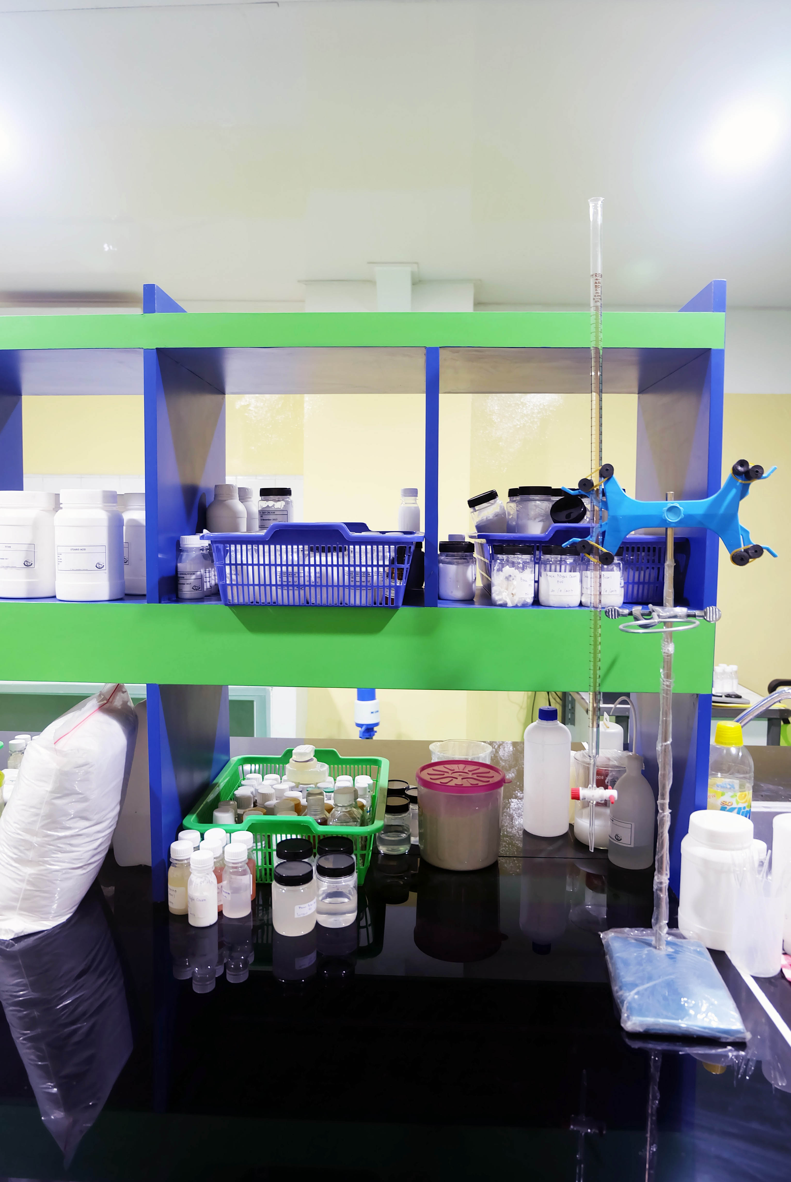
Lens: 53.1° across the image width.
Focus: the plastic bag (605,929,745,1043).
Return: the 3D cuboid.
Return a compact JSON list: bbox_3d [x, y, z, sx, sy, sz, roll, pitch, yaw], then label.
[{"bbox_3d":[0.327,0.466,0.949,0.124,0.026,0.188,1,4,9],"label":"plastic bag"}]

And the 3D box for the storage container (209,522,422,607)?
[{"bbox_3d":[-0.106,-0.050,1.261,0.305,0.118,0.365,1,5,3],"label":"storage container"}]

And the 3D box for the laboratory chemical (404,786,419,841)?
[{"bbox_3d":[0.044,0.409,1.433,0.059,0.085,0.059,1,4,3],"label":"laboratory chemical"}]

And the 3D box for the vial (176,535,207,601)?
[{"bbox_3d":[-0.322,-0.037,1.245,0.041,0.098,0.041,1,4,3],"label":"vial"}]

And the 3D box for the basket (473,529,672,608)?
[{"bbox_3d":[0.290,-0.053,1.377,0.313,0.122,0.355,1,4,3],"label":"basket"}]

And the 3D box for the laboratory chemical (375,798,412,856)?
[{"bbox_3d":[-0.002,0.404,1.364,0.059,0.084,0.059,0,4,0],"label":"laboratory chemical"}]

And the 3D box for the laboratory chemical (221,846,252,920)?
[{"bbox_3d":[-0.227,0.414,1.135,0.041,0.095,0.041,0,5,0],"label":"laboratory chemical"}]

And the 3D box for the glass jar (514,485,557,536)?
[{"bbox_3d":[0.231,-0.127,1.303,0.062,0.087,0.062,1,4,10],"label":"glass jar"}]

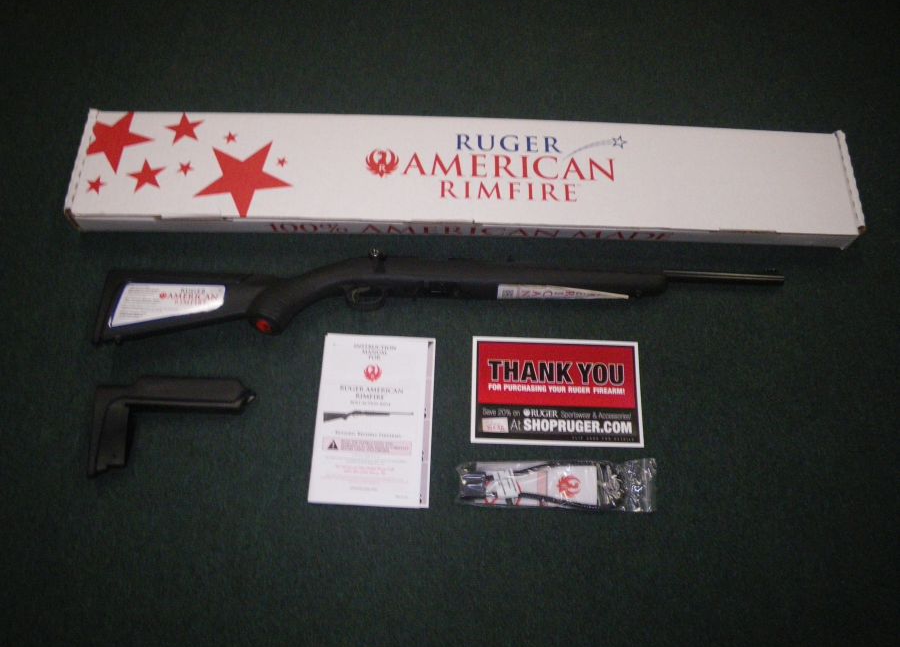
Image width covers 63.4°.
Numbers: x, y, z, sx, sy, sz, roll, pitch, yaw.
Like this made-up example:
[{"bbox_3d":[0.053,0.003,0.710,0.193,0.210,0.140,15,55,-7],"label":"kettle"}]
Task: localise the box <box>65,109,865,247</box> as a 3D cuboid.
[{"bbox_3d":[0.029,-0.200,0.999,1.068,0.059,0.156,1,69,-1],"label":"box"}]

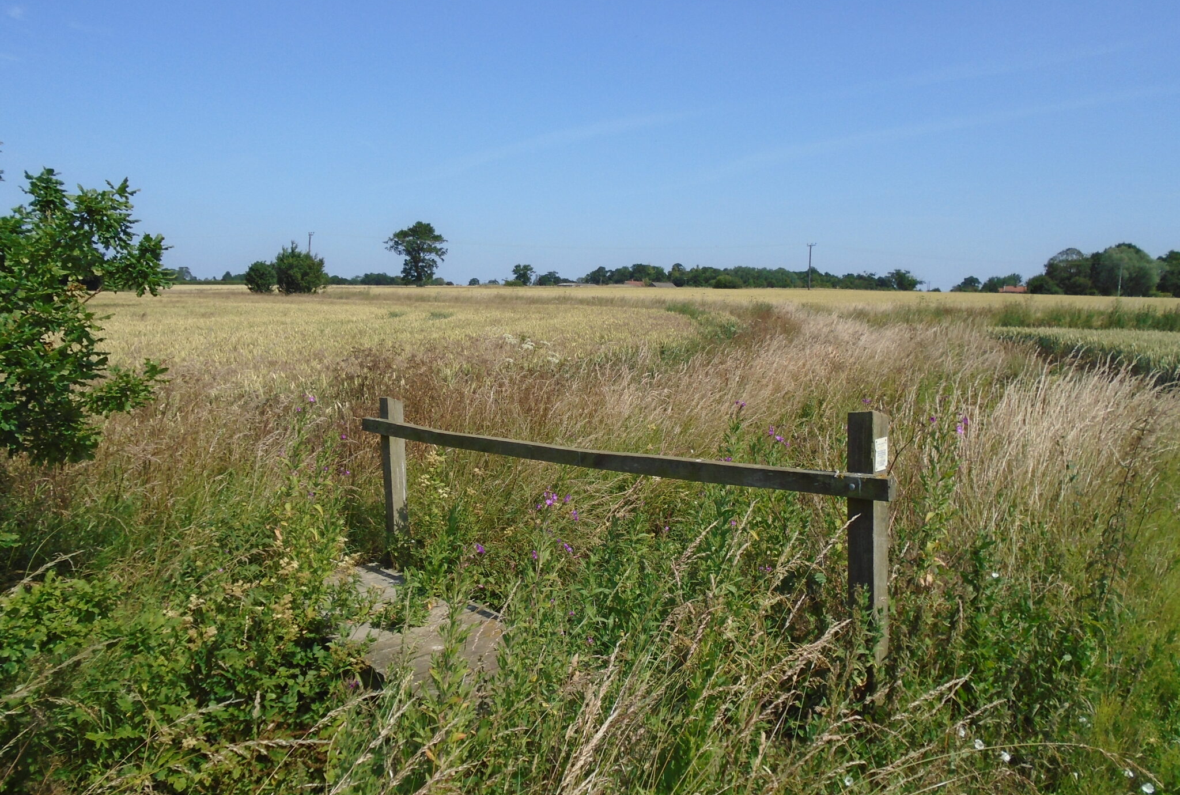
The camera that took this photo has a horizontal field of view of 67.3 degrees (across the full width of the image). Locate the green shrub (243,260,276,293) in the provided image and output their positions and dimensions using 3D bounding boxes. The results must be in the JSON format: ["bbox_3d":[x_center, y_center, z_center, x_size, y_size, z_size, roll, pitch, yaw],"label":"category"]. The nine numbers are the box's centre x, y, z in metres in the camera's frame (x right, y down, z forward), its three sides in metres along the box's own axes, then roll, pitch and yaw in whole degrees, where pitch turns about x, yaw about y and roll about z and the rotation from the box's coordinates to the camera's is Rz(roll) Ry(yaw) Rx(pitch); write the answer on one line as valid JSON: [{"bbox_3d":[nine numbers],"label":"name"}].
[{"bbox_3d":[-27.221,-9.816,73.000,2.730,3.070,2.730,-2,8,-20],"label":"green shrub"}]

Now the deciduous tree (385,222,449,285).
[{"bbox_3d":[-36.273,-29.819,185.000,12.700,14.060,12.320,-1,7,-11],"label":"deciduous tree"}]

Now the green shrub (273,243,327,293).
[{"bbox_3d":[-23.226,-10.208,71.000,4.280,4.470,4.070,-2,8,-18],"label":"green shrub"}]

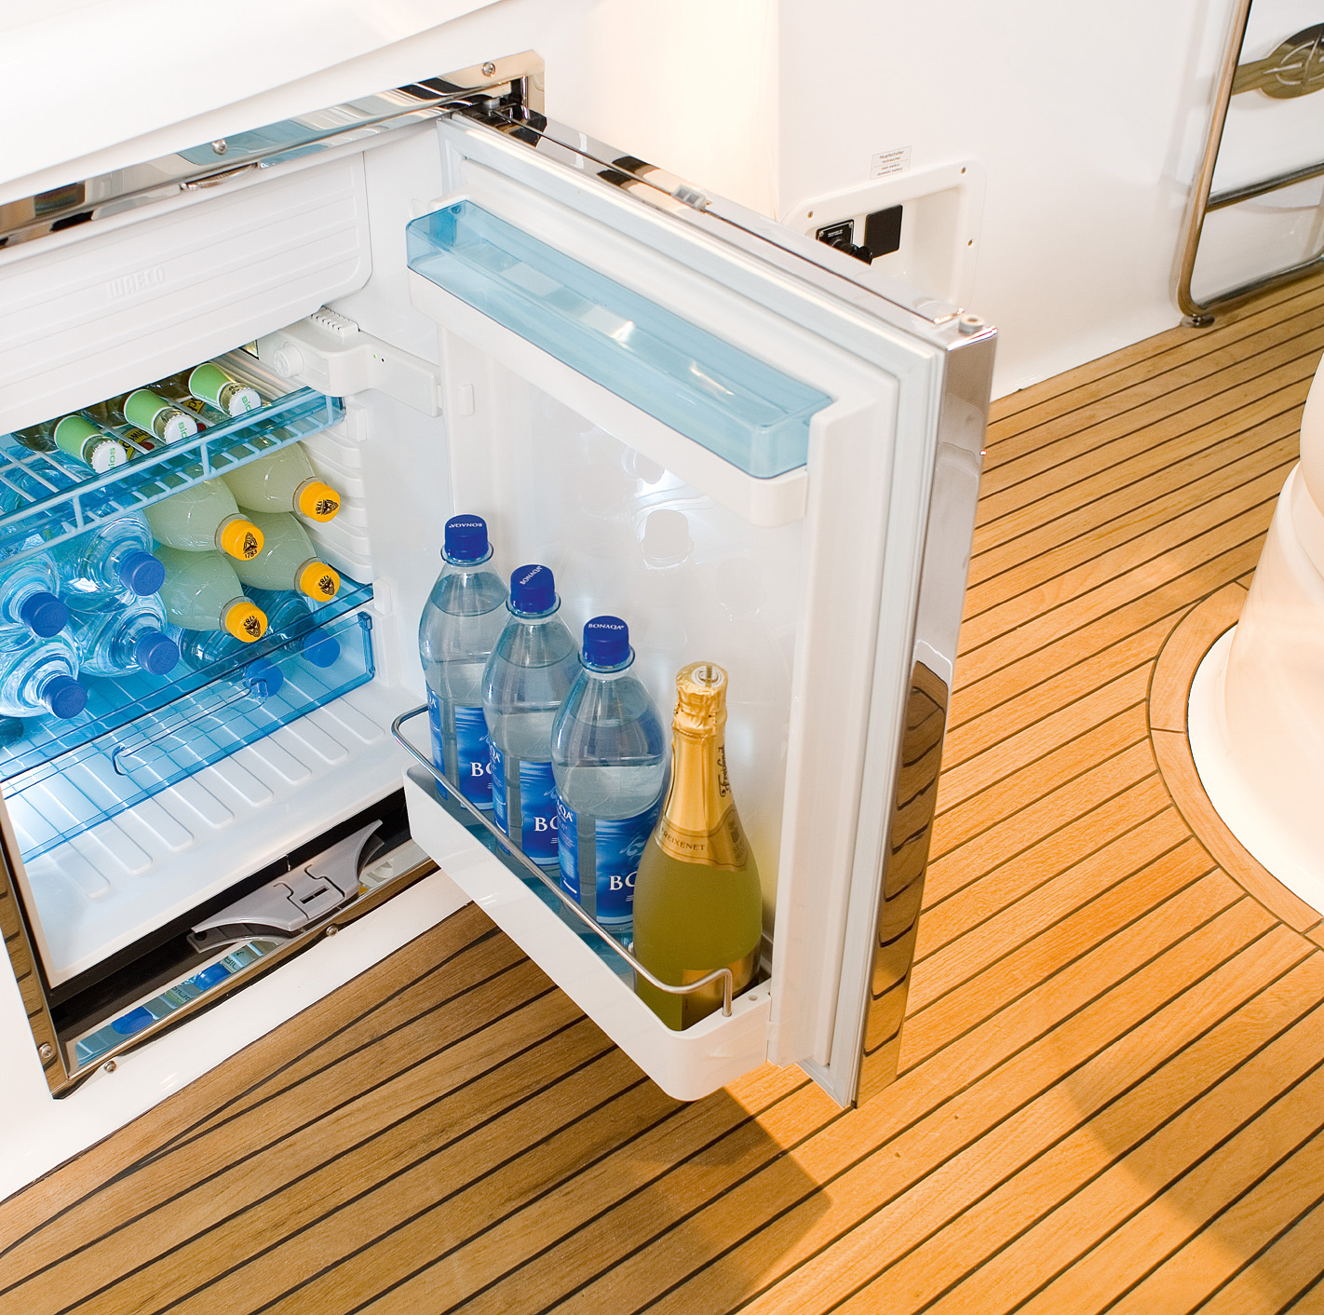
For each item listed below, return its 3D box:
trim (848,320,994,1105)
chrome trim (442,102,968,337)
[{"bbox_3d":[0.161,0.078,1.076,0.042,0.630,0.015,-25,44,-30],"label":"trim"},{"bbox_3d":[0.016,-0.281,1.041,0.042,0.015,0.466,-25,44,-30],"label":"chrome trim"}]

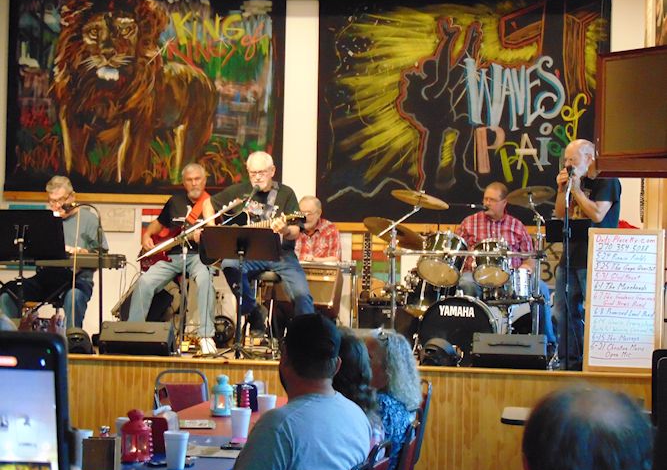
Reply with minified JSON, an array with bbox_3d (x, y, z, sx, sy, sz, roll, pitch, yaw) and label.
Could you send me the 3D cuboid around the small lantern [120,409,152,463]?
[{"bbox_3d":[-0.777,0.797,5.400,0.122,0.205,0.122,1,-3,0],"label":"small lantern"}]

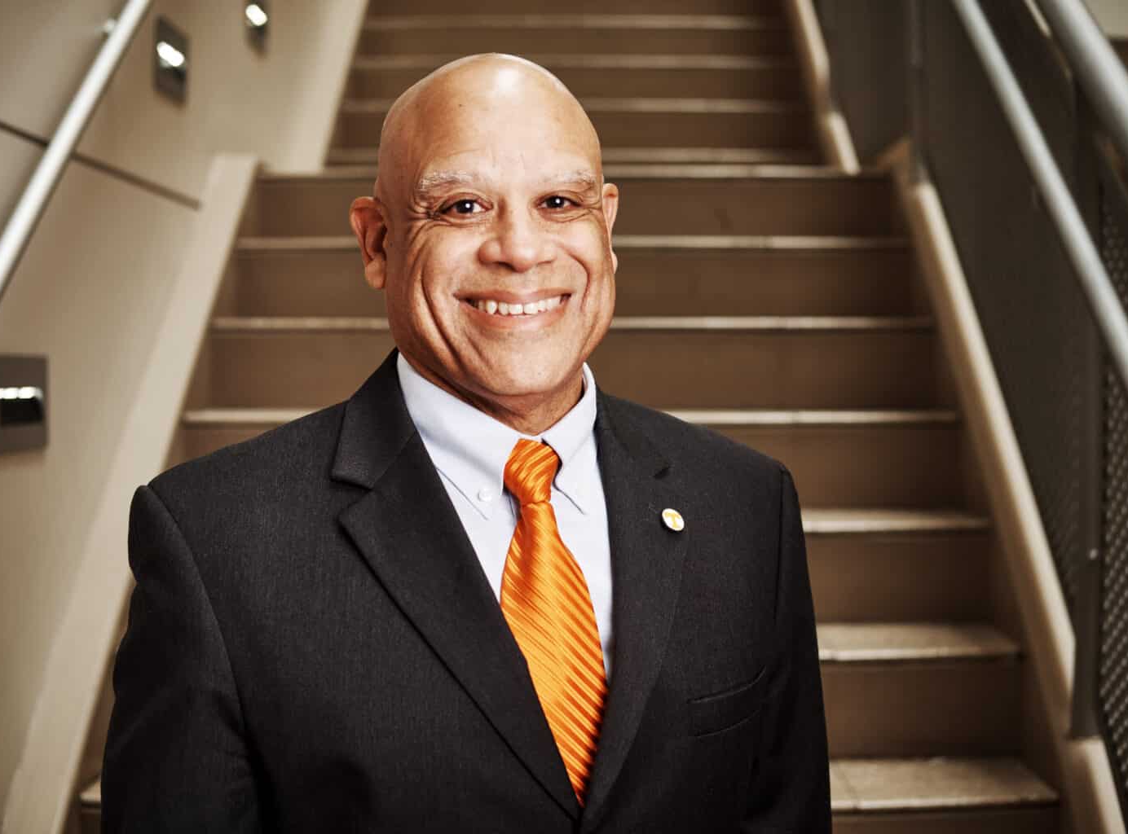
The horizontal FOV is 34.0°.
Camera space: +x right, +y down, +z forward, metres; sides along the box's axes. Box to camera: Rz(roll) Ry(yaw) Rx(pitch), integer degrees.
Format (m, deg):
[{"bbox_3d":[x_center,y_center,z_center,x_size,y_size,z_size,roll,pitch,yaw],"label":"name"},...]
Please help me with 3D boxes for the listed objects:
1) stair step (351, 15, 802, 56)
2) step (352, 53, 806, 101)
[{"bbox_3d":[0.039,-1.297,6.481,1.505,0.187,0.282,0,2,0],"label":"stair step"},{"bbox_3d":[0.037,-1.106,6.219,1.505,0.187,0.282,0,2,0],"label":"step"}]

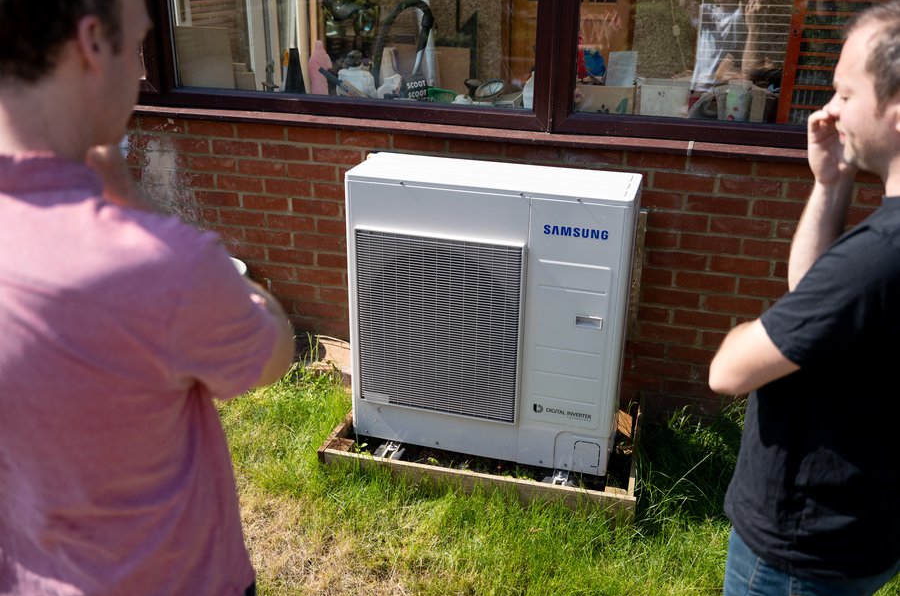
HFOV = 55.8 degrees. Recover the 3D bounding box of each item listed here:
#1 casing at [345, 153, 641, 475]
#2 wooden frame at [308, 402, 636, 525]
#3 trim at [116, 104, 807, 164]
[{"bbox_3d":[0.145,0.047,3.028,0.940,0.998,0.330,7,24,14],"label":"casing"},{"bbox_3d":[0.152,0.540,3.236,1.120,0.100,0.670,6,23,12],"label":"wooden frame"},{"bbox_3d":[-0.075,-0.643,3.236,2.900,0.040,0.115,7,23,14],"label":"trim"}]

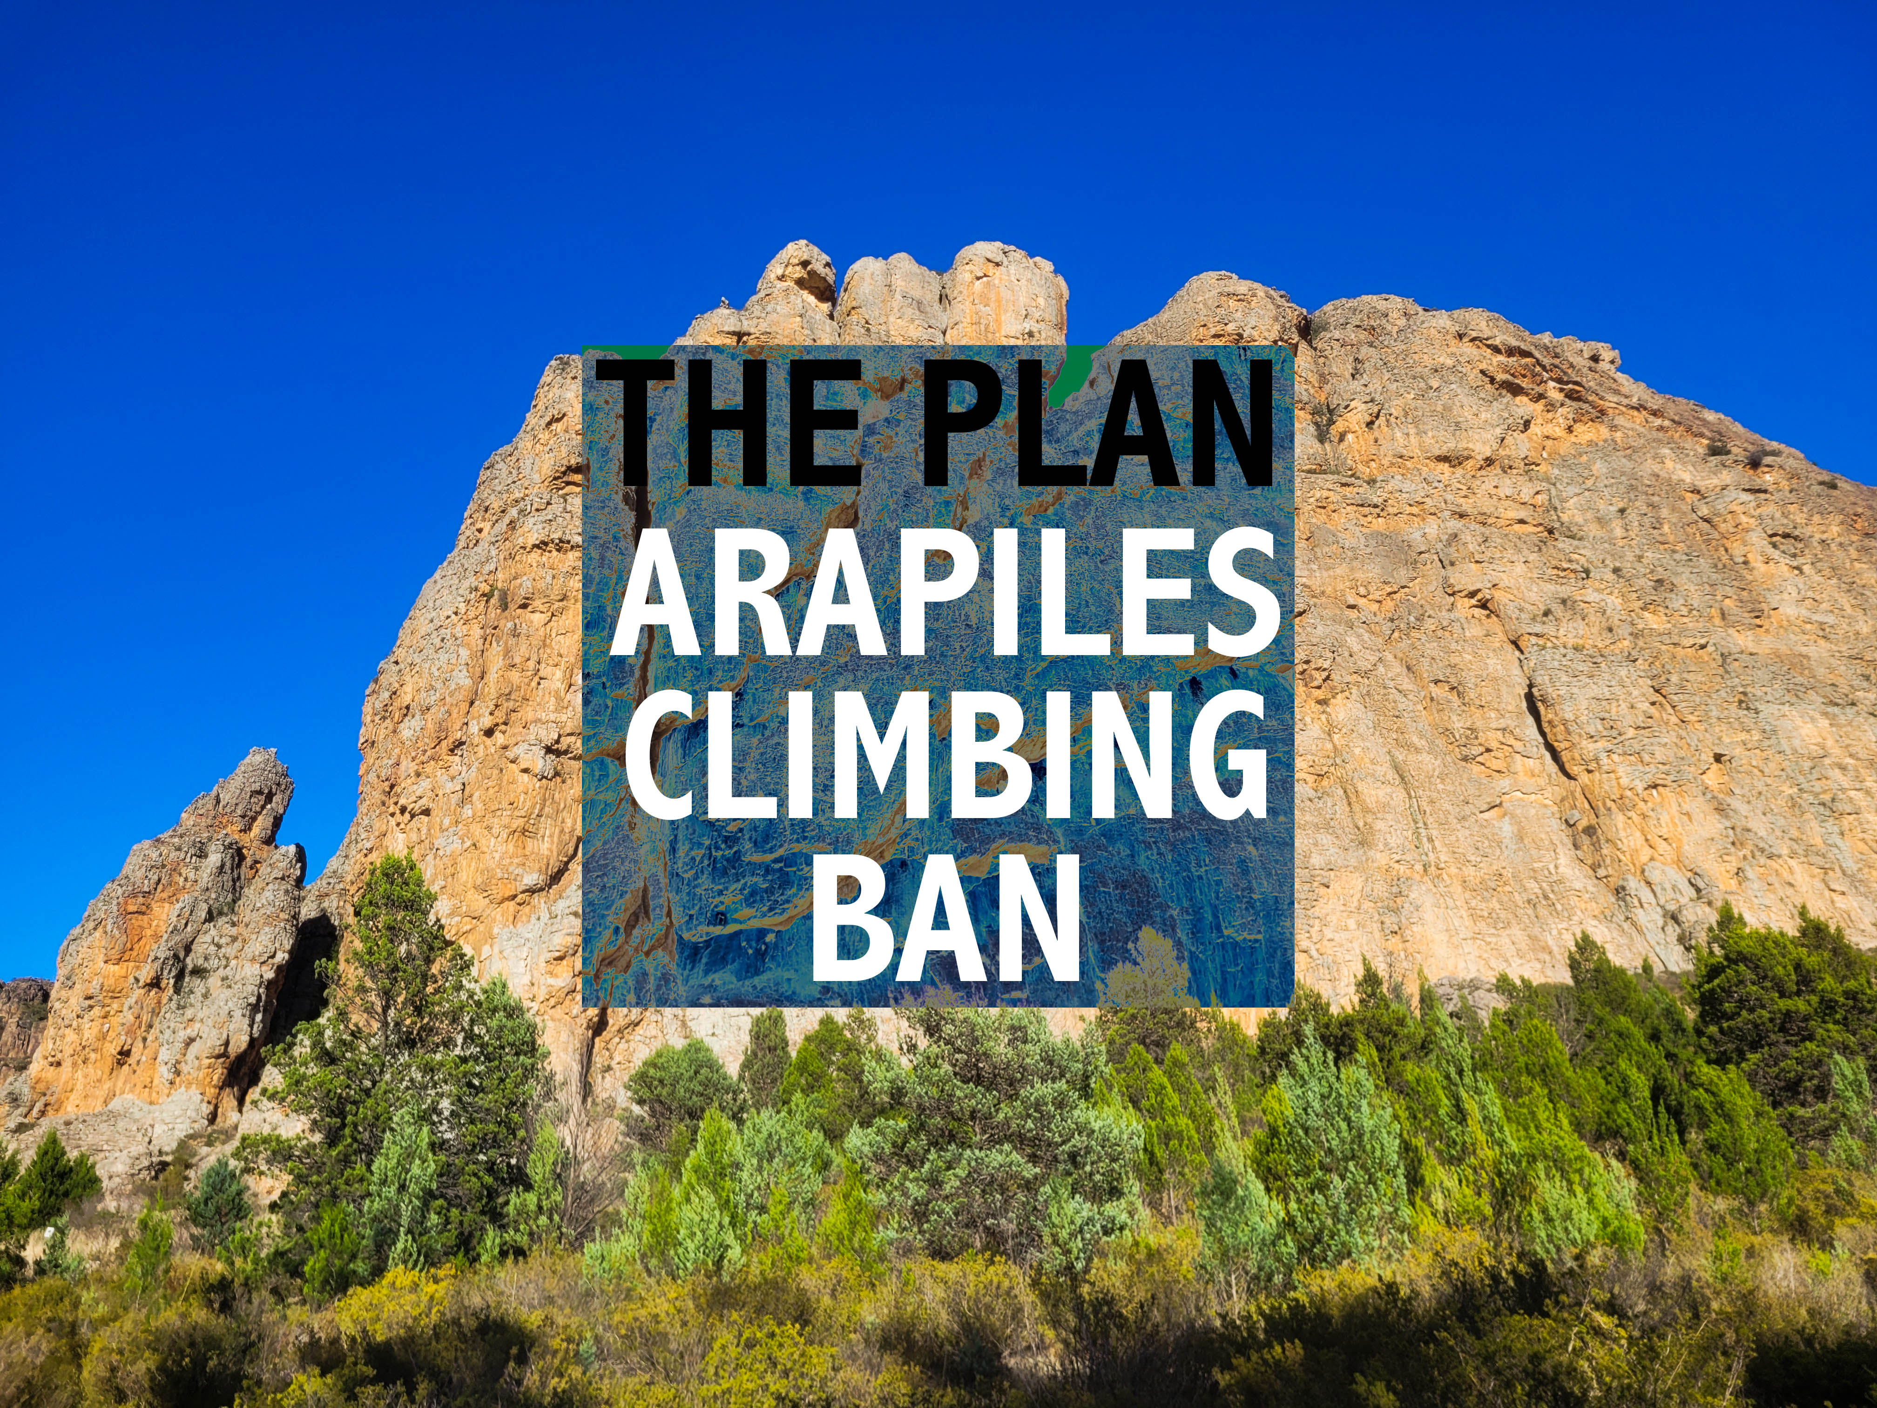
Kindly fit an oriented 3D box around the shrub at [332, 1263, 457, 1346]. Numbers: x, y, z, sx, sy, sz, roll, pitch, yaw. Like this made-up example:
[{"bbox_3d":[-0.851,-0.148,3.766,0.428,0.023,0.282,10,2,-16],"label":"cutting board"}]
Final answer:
[{"bbox_3d":[-6.290,6.994,16.300,1.450,1.000,1.300,-9,22,-24],"label":"shrub"}]

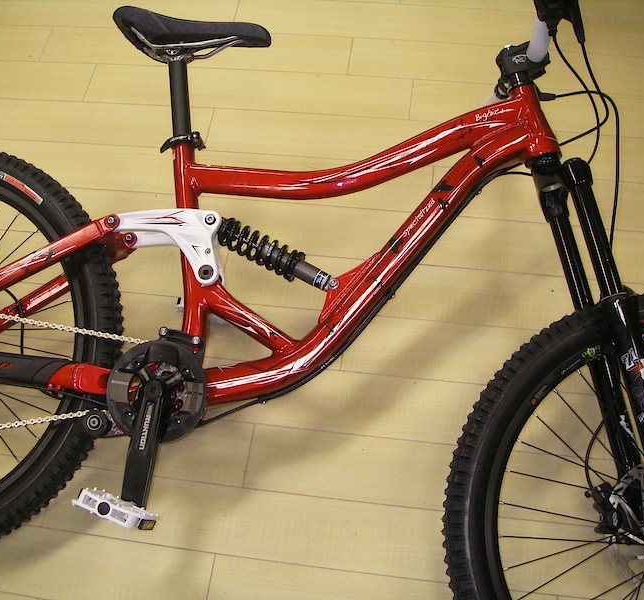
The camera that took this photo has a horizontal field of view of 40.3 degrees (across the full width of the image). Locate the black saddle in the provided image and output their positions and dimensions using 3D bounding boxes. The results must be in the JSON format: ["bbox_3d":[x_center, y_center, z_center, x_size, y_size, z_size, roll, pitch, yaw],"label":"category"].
[{"bbox_3d":[-0.219,-0.440,1.463,0.270,0.135,0.074,8,78,7],"label":"black saddle"}]

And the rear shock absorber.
[{"bbox_3d":[-0.078,-0.070,1.367,0.230,0.055,0.055,28,81,10],"label":"rear shock absorber"}]

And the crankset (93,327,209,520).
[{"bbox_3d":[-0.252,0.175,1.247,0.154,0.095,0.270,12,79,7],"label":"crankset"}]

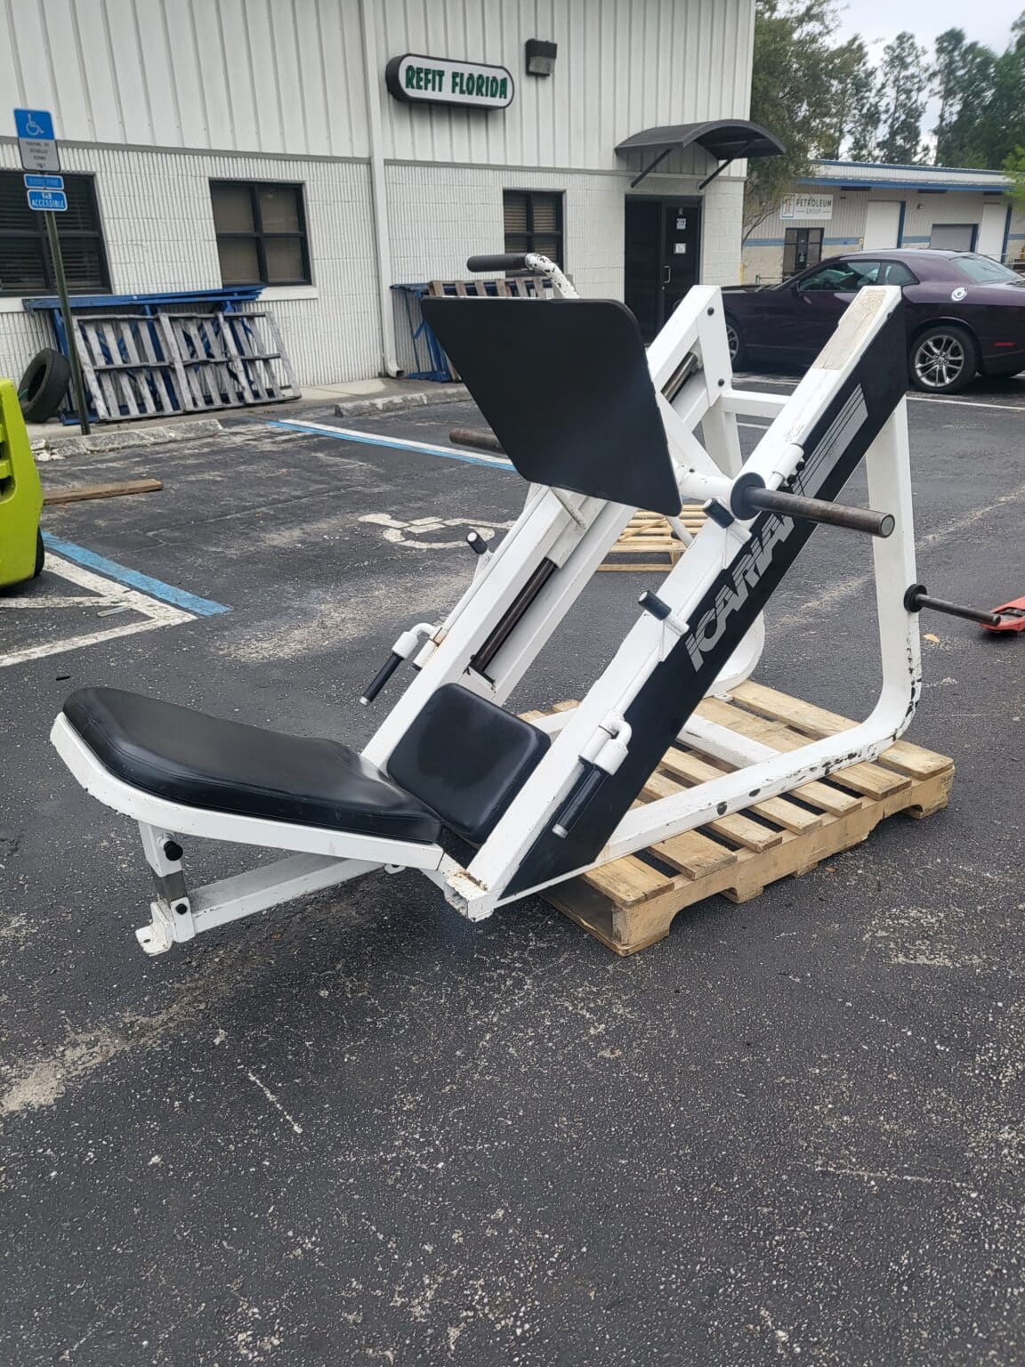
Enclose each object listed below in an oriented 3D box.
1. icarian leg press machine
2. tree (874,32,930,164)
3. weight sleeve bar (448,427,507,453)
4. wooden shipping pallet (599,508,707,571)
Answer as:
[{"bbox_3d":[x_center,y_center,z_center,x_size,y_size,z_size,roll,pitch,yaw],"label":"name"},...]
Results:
[{"bbox_3d":[0.039,-0.274,2.506,2.273,1.287,0.705,-14,25,-31],"label":"icarian leg press machine"},{"bbox_3d":[20.638,-27.961,56.378,2.863,13.403,2.863,6,22,17],"label":"tree"},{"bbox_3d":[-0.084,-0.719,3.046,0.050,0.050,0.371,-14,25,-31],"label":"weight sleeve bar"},{"bbox_3d":[0.882,-0.860,5.925,1.016,0.135,1.219,0,21,3],"label":"wooden shipping pallet"}]

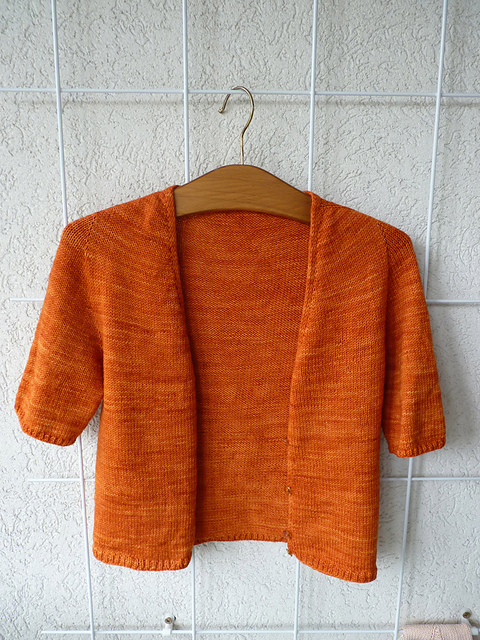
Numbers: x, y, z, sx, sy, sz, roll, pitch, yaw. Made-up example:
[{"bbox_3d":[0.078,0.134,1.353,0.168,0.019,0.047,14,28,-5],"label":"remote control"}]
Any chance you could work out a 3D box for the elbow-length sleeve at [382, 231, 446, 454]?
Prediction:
[{"bbox_3d":[0.216,0.035,0.613,0.088,0.292,0.080,-2,12,0],"label":"elbow-length sleeve"}]

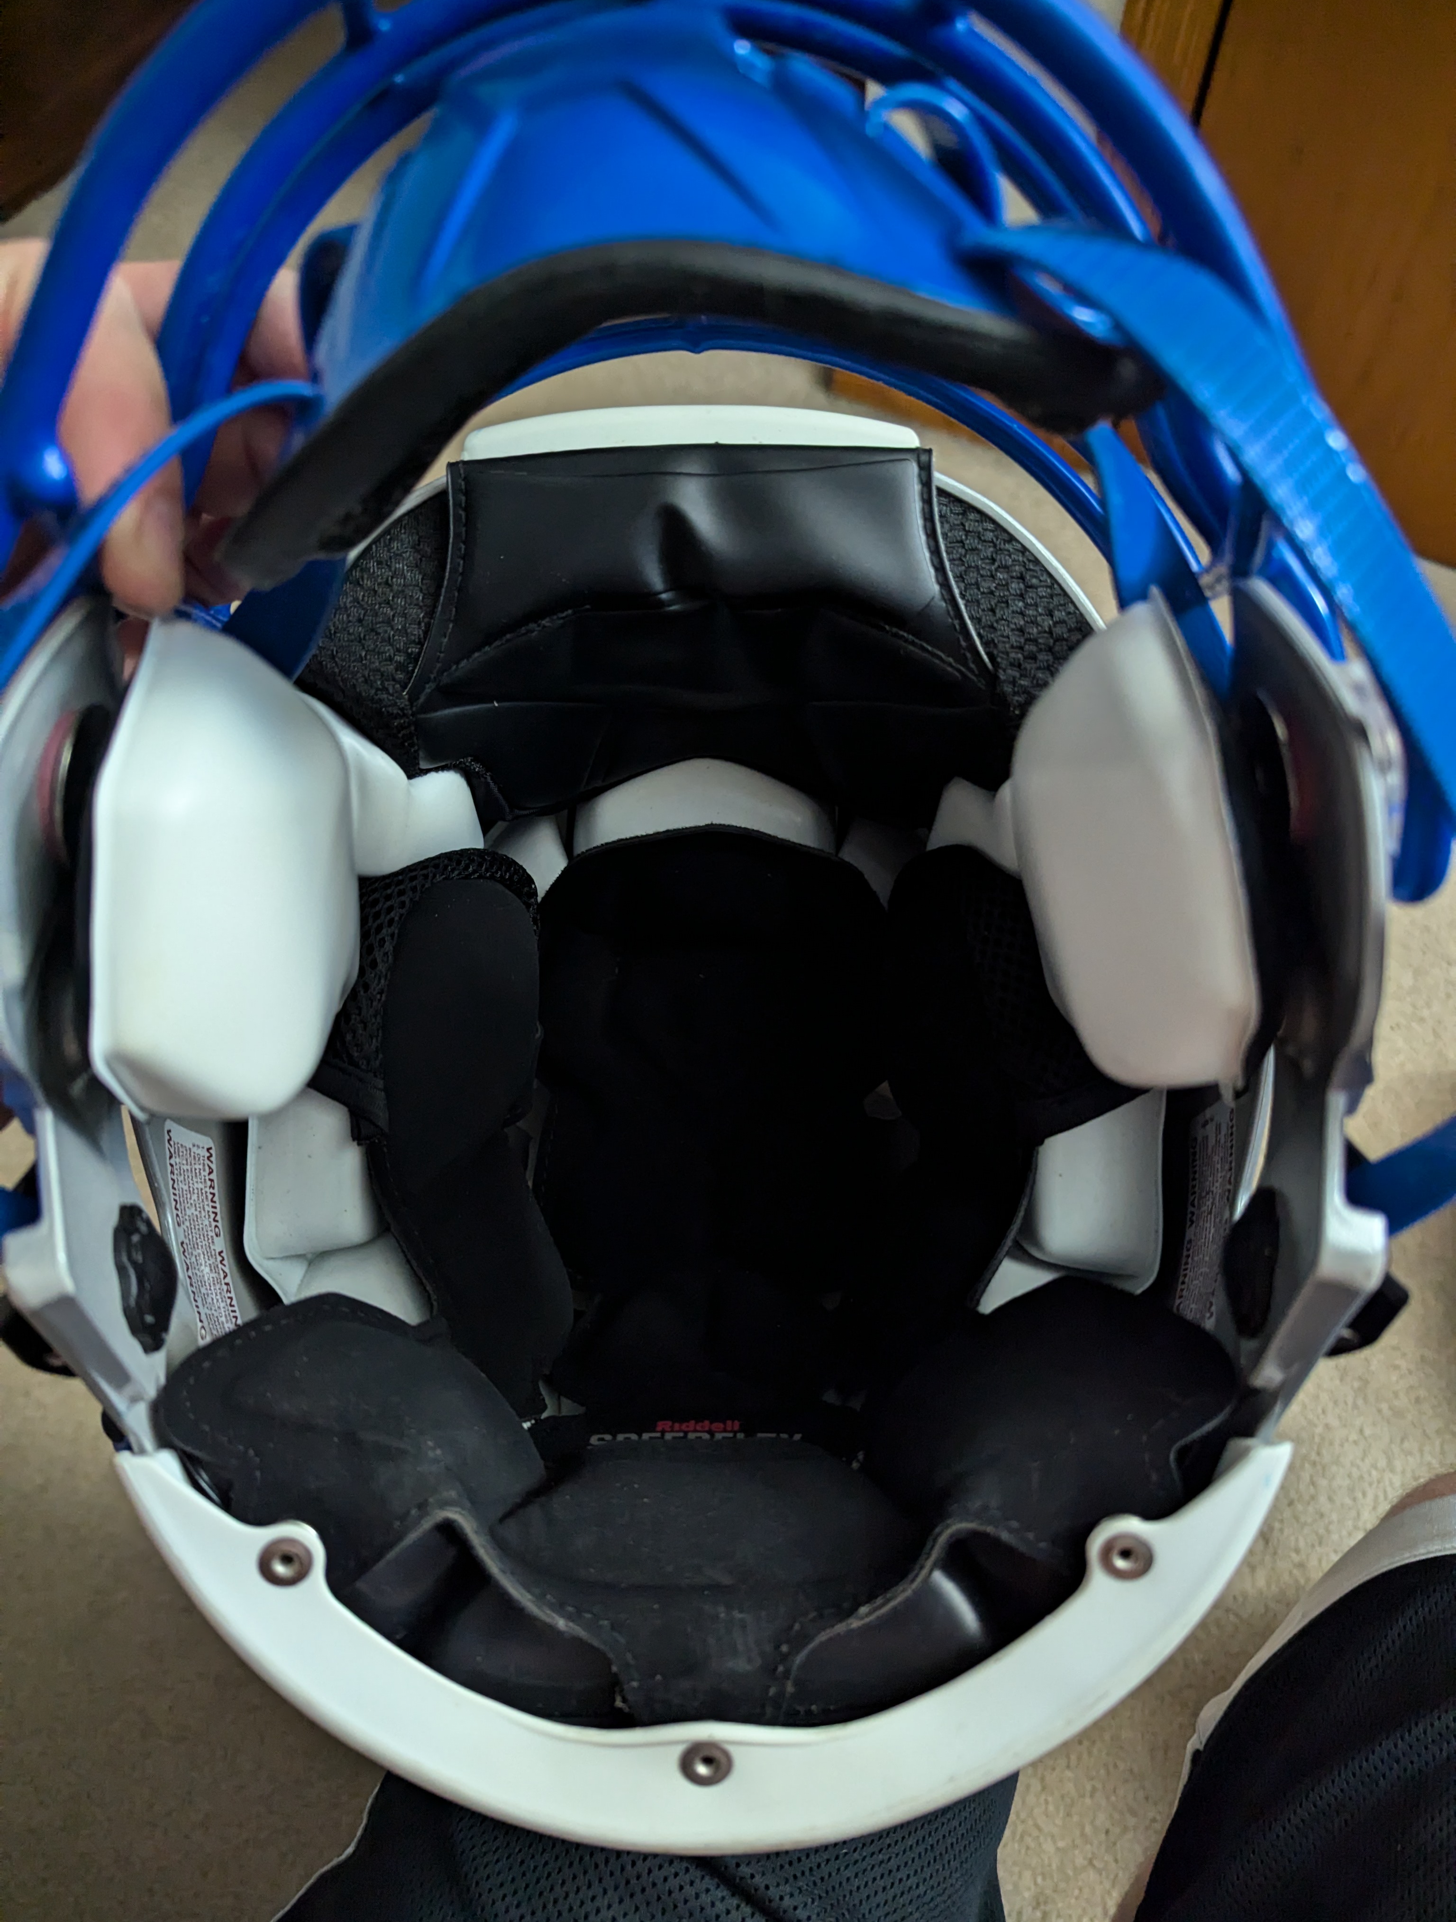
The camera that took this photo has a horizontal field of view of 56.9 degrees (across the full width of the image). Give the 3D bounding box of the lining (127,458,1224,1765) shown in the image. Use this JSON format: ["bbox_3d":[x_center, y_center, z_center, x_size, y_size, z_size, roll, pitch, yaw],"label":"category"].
[{"bbox_3d":[-0.005,0.008,0.311,0.205,0.245,0.185,0,12,0],"label":"lining"}]

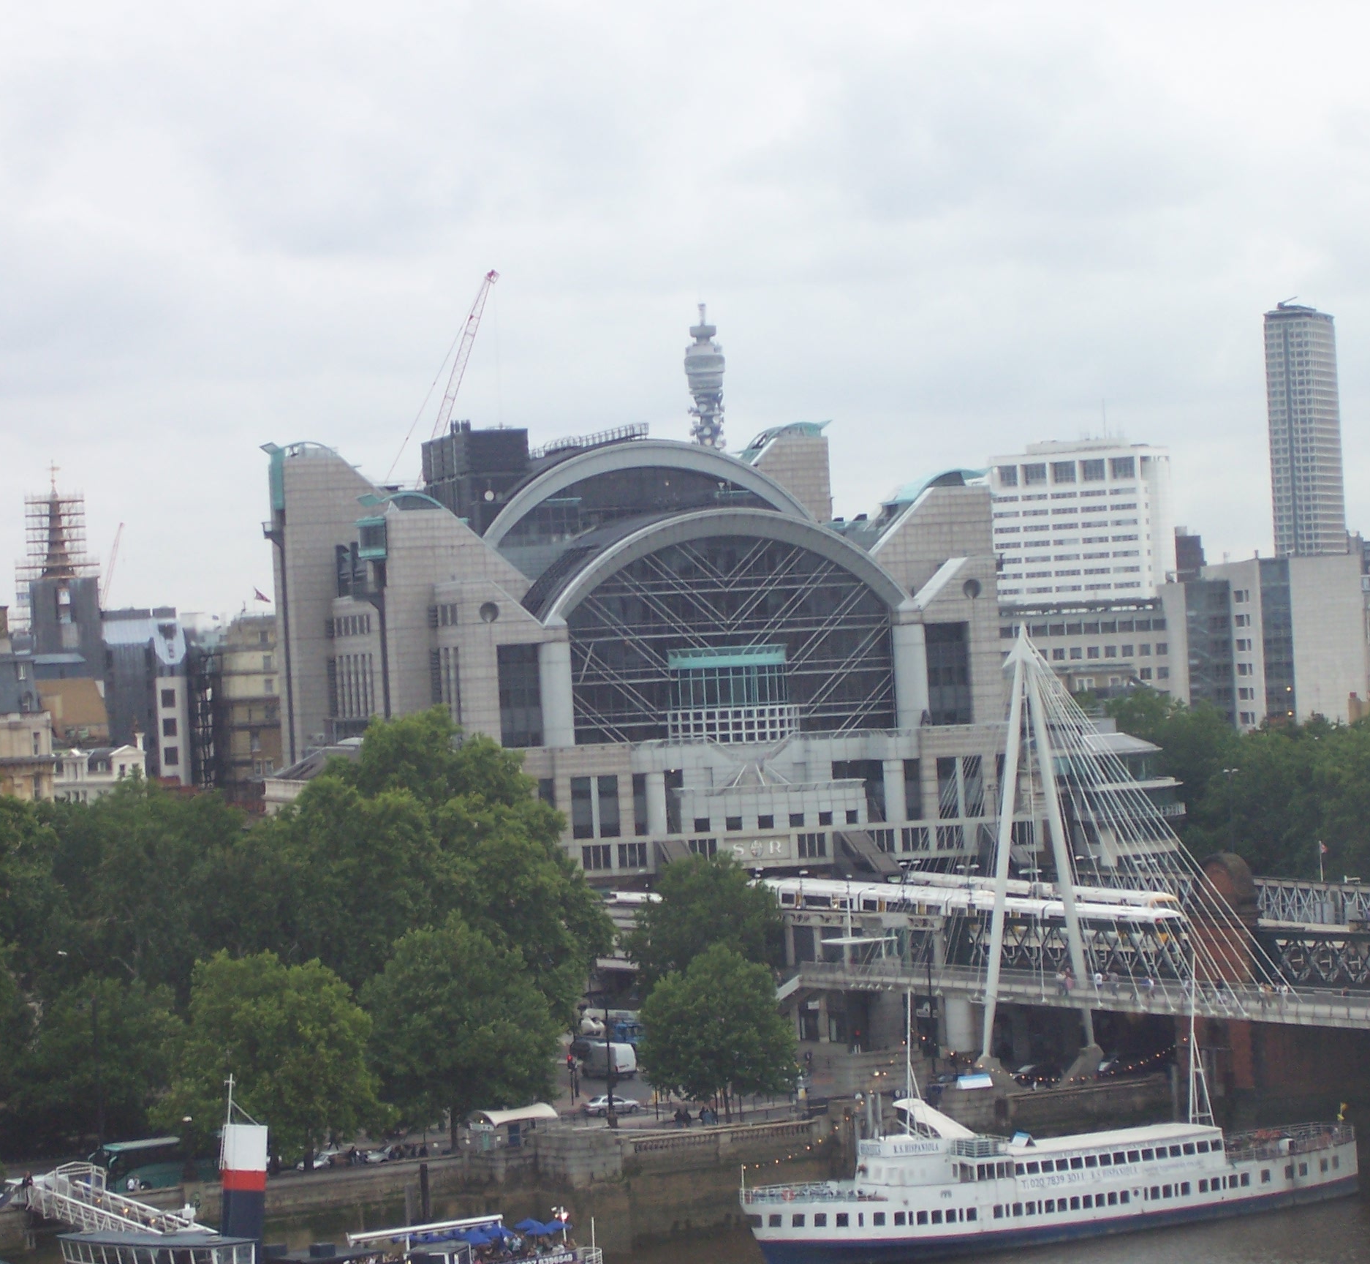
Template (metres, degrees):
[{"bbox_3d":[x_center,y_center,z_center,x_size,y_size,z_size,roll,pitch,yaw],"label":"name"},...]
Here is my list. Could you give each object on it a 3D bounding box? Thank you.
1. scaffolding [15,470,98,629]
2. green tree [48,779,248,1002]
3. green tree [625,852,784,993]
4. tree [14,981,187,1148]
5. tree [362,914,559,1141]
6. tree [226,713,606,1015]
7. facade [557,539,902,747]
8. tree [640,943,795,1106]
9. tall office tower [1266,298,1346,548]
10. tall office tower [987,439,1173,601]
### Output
[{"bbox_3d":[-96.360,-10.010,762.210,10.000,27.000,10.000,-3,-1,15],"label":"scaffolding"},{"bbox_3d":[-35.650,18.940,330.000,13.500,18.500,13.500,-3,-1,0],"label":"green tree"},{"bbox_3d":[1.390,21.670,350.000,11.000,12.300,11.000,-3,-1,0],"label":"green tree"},{"bbox_3d":[-41.440,30.520,350.100,12.000,12.700,12.000,-3,-1,-7],"label":"tree"},{"bbox_3d":[-13.000,23.010,286.000,11.300,13.500,11.300,-3,-1,0],"label":"tree"},{"bbox_3d":[-20.690,21.490,394.210,29.000,29.500,27.000,-3,-1,-3],"label":"tree"},{"bbox_3d":[4.120,0.330,420.000,27.900,17.300,3.000,-3,-1,-11],"label":"facade"},{"bbox_3d":[2.300,28.390,349.720,10.800,12.400,10.800,-3,-1,0],"label":"tree"},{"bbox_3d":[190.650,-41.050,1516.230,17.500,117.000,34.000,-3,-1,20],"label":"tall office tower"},{"bbox_3d":[85.560,-9.960,1071.670,35.000,62.500,18.000,-3,-1,28],"label":"tall office tower"}]

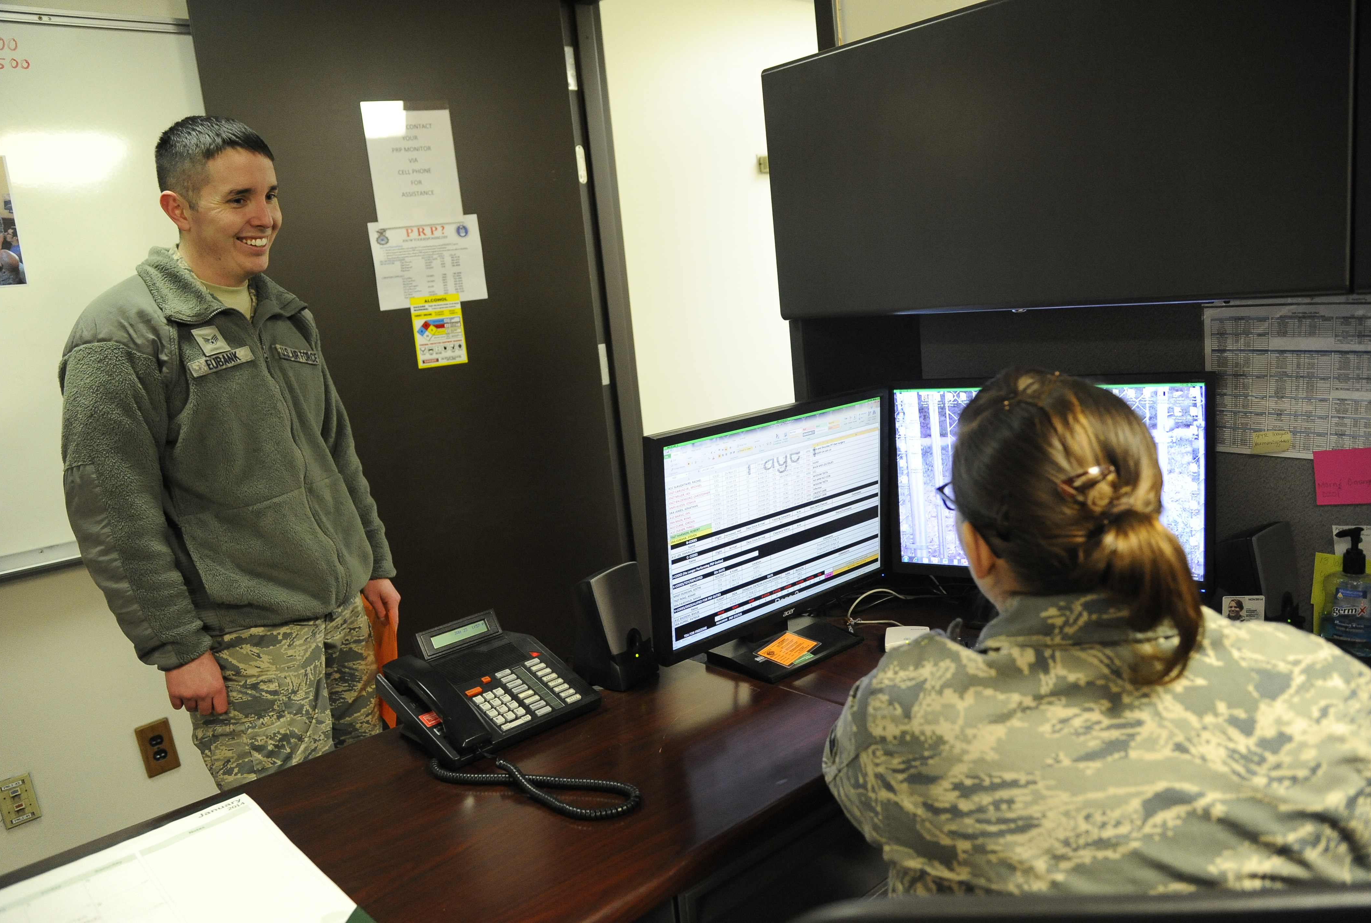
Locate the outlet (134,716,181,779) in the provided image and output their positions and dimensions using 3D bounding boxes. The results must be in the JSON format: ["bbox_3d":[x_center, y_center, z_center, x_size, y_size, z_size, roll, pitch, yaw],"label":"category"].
[{"bbox_3d":[-1.335,0.726,2.341,0.075,0.130,0.012,-14,14,-36],"label":"outlet"}]

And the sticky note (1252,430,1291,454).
[{"bbox_3d":[0.856,-0.028,1.349,0.006,0.032,0.050,-14,14,-36],"label":"sticky note"}]

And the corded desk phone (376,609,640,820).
[{"bbox_3d":[-0.219,0.333,1.287,0.265,0.125,0.420,-14,14,-36],"label":"corded desk phone"}]

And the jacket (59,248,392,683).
[{"bbox_3d":[-0.725,0.001,1.480,0.330,0.680,0.500,-1,12,23],"label":"jacket"}]

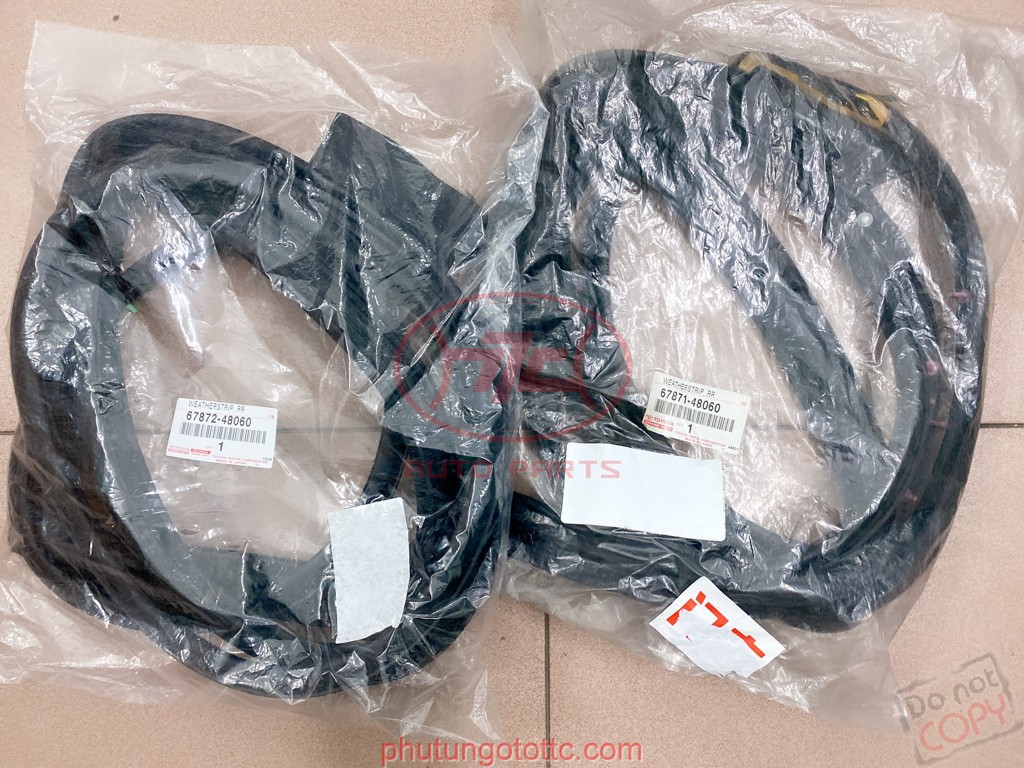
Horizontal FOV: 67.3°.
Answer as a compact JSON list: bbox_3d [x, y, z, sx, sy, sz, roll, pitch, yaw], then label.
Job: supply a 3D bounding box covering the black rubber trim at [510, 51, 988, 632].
[{"bbox_3d":[0.190,-0.050,0.631,0.394,0.060,0.467,9,83,1],"label":"black rubber trim"}]

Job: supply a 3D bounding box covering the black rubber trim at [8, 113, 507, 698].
[{"bbox_3d":[-0.206,0.007,0.624,0.406,0.060,0.477,0,83,0],"label":"black rubber trim"}]

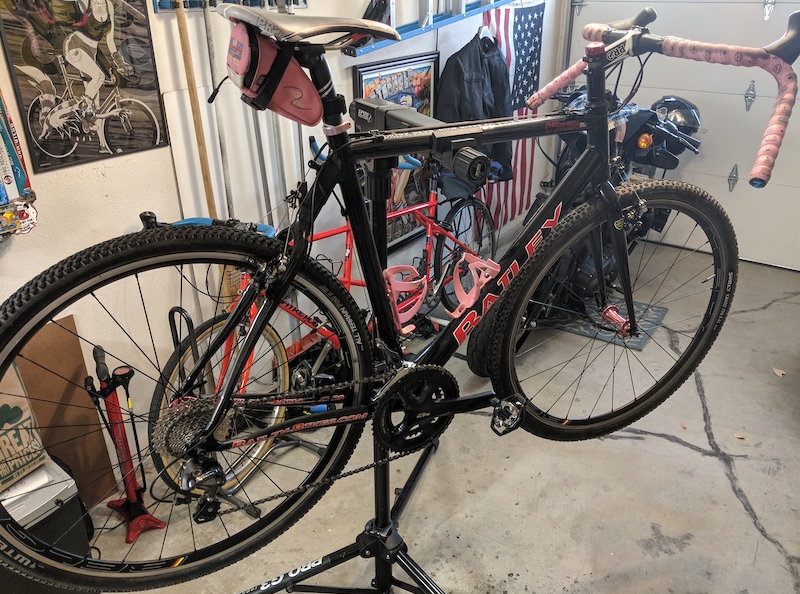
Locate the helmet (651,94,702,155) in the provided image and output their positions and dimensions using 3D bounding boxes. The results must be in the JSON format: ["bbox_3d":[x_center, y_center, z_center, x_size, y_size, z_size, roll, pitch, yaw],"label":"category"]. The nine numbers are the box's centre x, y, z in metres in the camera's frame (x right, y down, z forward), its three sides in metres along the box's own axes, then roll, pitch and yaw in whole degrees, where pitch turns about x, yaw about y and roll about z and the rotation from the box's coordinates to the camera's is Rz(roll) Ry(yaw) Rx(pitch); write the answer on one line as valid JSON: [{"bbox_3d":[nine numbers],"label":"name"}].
[{"bbox_3d":[1.513,-0.940,3.420,0.250,0.270,0.320,-18,41,-29],"label":"helmet"}]

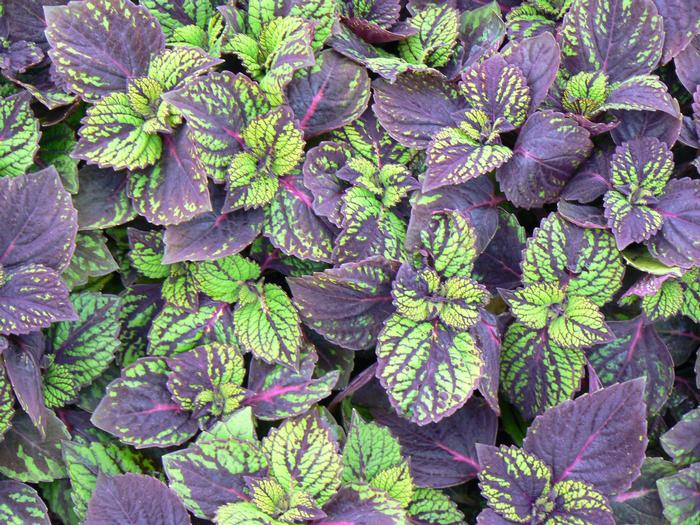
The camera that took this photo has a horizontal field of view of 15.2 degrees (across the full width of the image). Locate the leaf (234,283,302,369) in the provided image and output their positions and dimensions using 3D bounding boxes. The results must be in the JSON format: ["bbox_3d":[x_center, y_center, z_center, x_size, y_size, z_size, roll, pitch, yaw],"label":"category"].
[{"bbox_3d":[-0.046,0.035,1.481,0.036,0.009,0.053,-23,78,-12],"label":"leaf"}]

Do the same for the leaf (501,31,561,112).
[{"bbox_3d":[0.116,-0.124,1.708,0.036,0.009,0.070,17,58,0],"label":"leaf"}]

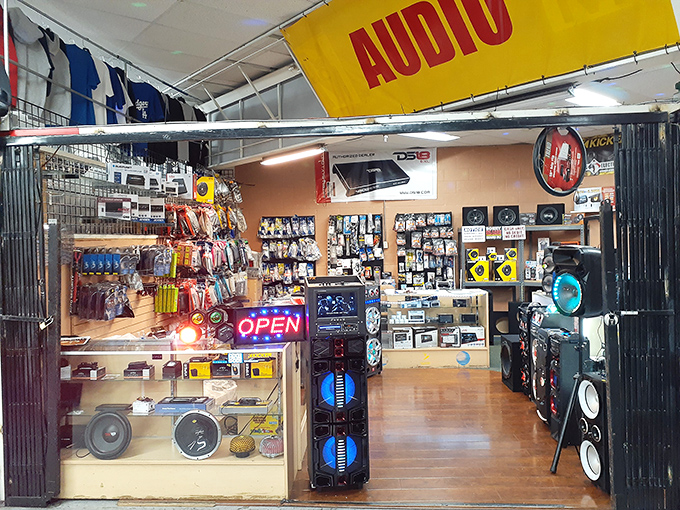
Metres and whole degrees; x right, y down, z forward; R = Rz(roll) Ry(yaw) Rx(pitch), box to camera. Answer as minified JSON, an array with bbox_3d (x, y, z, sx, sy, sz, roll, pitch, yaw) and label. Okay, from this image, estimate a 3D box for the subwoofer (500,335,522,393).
[{"bbox_3d":[2.060,1.208,5.903,0.380,0.520,0.430,-1,1,5],"label":"subwoofer"}]

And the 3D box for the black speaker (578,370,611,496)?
[{"bbox_3d":[1.841,1.175,3.518,0.300,0.710,0.290,-1,1,-6],"label":"black speaker"}]

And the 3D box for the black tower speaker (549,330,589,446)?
[{"bbox_3d":[1.849,1.086,4.253,0.235,0.850,0.235,-1,1,-4],"label":"black tower speaker"}]

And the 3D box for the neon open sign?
[{"bbox_3d":[-0.485,0.490,3.700,0.500,0.250,0.030,-2,2,-18],"label":"neon open sign"}]

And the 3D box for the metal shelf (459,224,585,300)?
[{"bbox_3d":[2.820,0.476,8.300,1.820,1.830,0.550,-1,2,13],"label":"metal shelf"}]

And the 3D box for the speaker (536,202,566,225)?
[{"bbox_3d":[3.254,-0.632,8.200,0.410,0.310,0.300,0,2,27],"label":"speaker"}]

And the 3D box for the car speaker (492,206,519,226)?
[{"bbox_3d":[2.610,-0.606,8.334,0.398,0.317,0.340,-1,2,15],"label":"car speaker"}]

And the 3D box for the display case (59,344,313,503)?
[{"bbox_3d":[-1.163,1.106,3.724,1.680,0.960,0.510,-1,1,4],"label":"display case"}]

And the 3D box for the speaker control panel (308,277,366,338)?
[{"bbox_3d":[-0.037,0.351,3.730,0.390,0.390,0.320,-1,1,-7],"label":"speaker control panel"}]

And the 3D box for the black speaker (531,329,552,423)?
[{"bbox_3d":[2.032,1.080,4.892,0.350,0.830,0.460,-1,1,0],"label":"black speaker"}]

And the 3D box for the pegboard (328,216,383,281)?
[{"bbox_3d":[0.277,-0.015,8.753,0.891,1.280,0.160,-1,1,4],"label":"pegboard"}]

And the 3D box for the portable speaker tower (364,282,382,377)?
[{"bbox_3d":[0.247,0.923,6.551,0.360,1.130,0.390,0,2,35],"label":"portable speaker tower"}]

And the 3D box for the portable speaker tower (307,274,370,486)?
[{"bbox_3d":[-0.026,0.860,3.743,0.390,1.410,0.320,-1,1,-7],"label":"portable speaker tower"}]

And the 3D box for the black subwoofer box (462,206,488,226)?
[{"bbox_3d":[2.171,-0.620,8.500,0.395,0.310,0.300,-1,2,9],"label":"black subwoofer box"}]

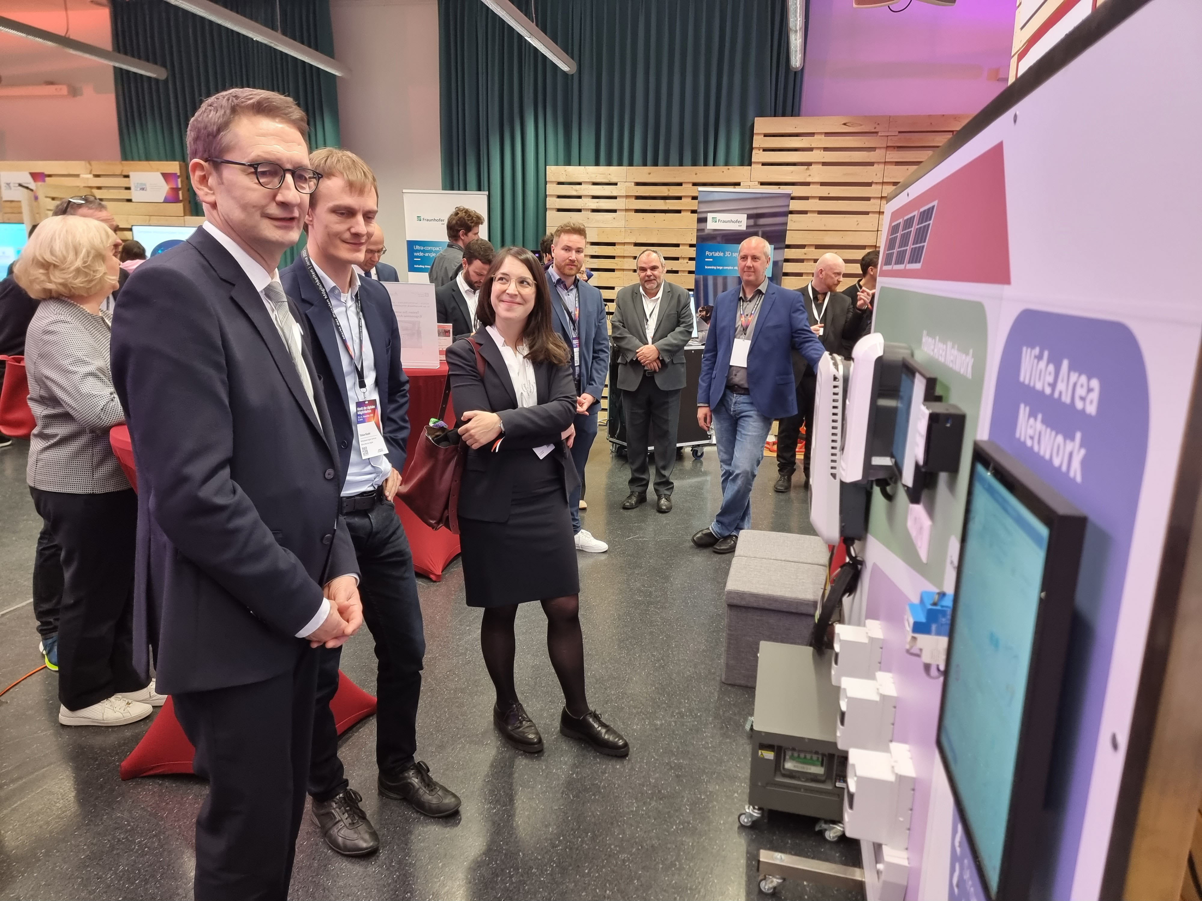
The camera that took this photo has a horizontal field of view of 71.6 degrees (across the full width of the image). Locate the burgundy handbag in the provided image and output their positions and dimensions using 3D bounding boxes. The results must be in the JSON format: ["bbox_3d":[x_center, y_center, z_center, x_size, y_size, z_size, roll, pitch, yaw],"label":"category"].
[{"bbox_3d":[-0.502,-0.050,2.600,0.180,0.602,0.300,-10,17,-39],"label":"burgundy handbag"}]

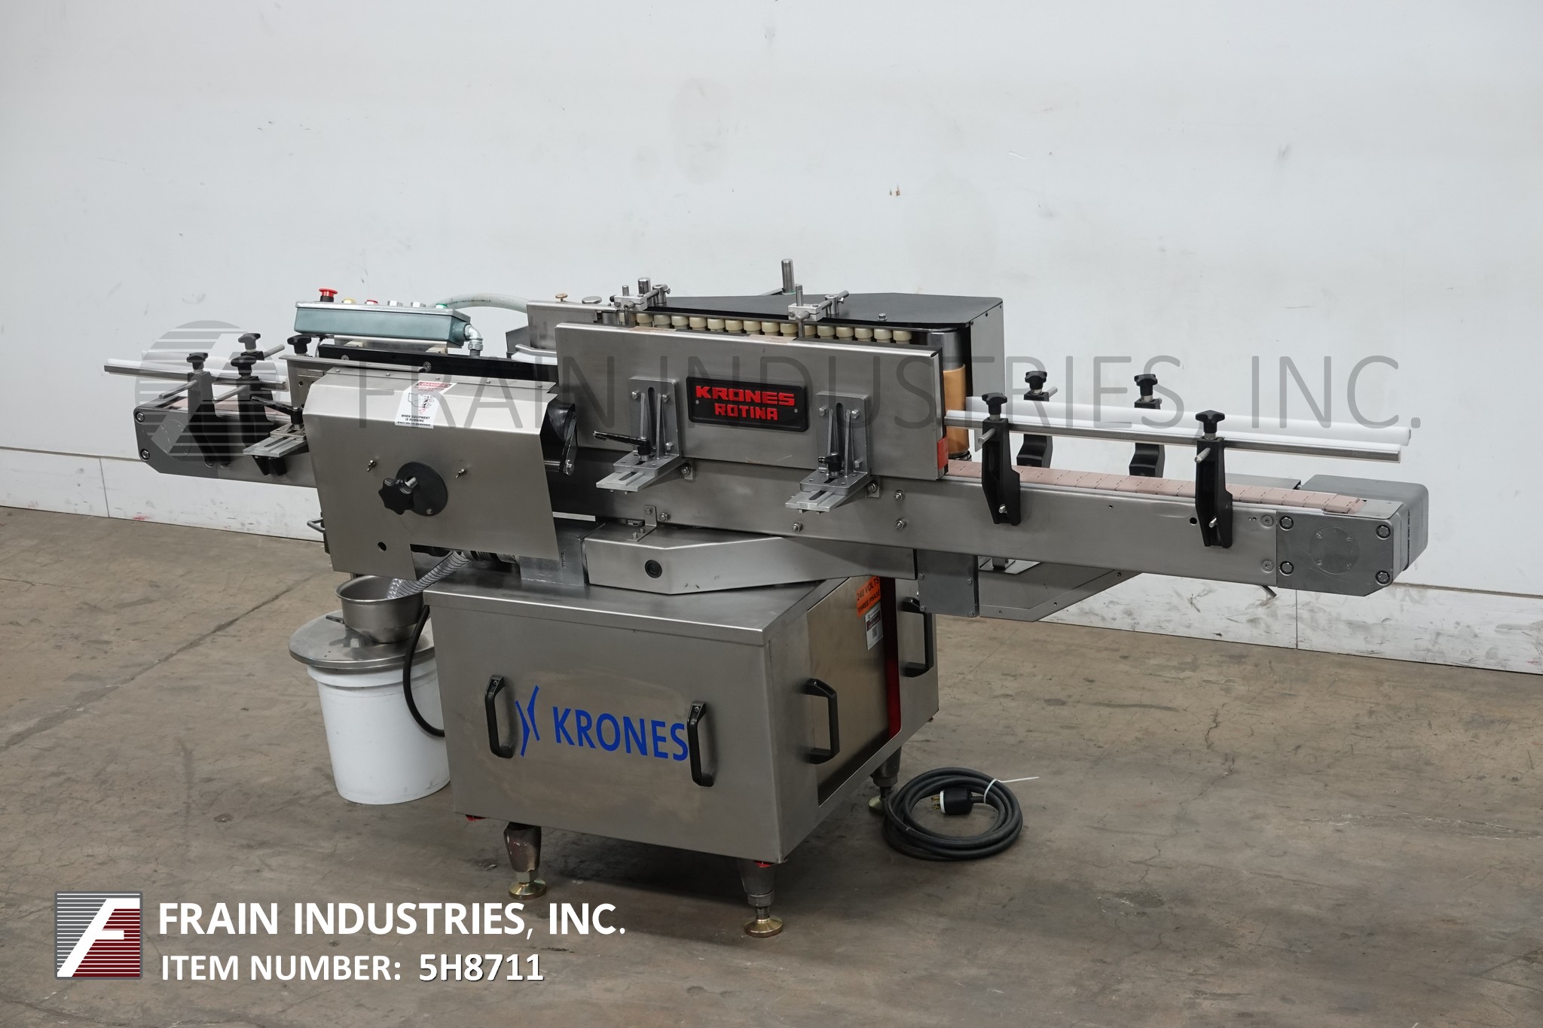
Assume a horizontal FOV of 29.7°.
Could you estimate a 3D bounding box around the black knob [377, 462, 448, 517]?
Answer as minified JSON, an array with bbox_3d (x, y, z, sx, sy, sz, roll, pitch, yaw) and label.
[{"bbox_3d":[-0.705,-0.032,5.680,0.118,0.114,0.080,6,28,26],"label":"black knob"}]

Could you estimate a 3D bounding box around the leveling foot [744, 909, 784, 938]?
[{"bbox_3d":[-0.016,0.789,5.680,0.078,0.047,0.078,-3,19,1],"label":"leveling foot"}]

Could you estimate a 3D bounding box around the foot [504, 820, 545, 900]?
[{"bbox_3d":[-0.501,0.692,5.885,0.078,0.160,0.078,-3,19,1],"label":"foot"}]

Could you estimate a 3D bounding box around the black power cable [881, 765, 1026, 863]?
[{"bbox_3d":[0.376,0.625,6.061,0.300,0.060,0.330,-4,19,0],"label":"black power cable"}]

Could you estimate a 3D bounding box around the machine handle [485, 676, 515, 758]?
[{"bbox_3d":[-0.533,0.403,5.662,0.023,0.172,0.047,6,21,26],"label":"machine handle"}]

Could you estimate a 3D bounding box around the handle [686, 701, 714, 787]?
[{"bbox_3d":[-0.140,0.441,5.472,0.023,0.172,0.047,6,21,26],"label":"handle"}]

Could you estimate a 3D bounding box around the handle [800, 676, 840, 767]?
[{"bbox_3d":[0.099,0.397,5.560,0.050,0.172,0.023,6,21,26],"label":"handle"}]

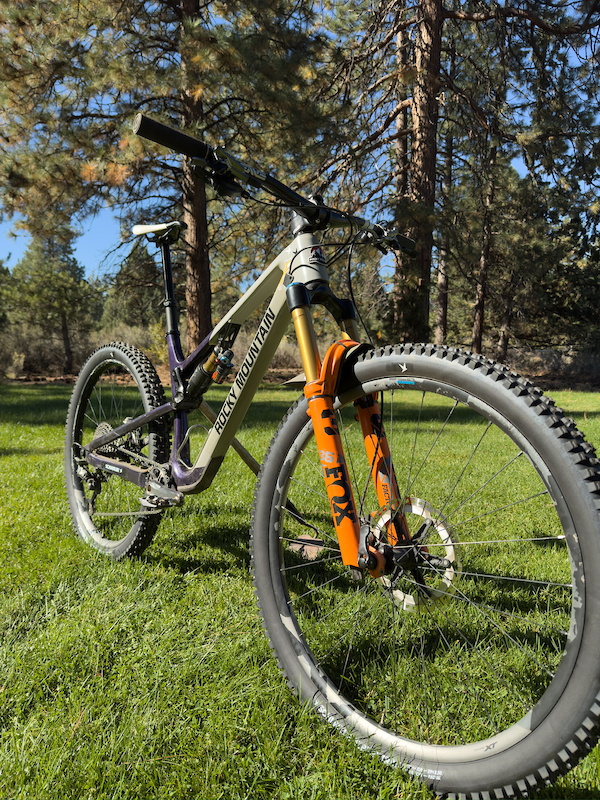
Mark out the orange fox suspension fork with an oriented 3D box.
[{"bbox_3d":[0.112,0.032,1.060,0.188,0.584,0.106,6,-23,-44],"label":"orange fox suspension fork"}]

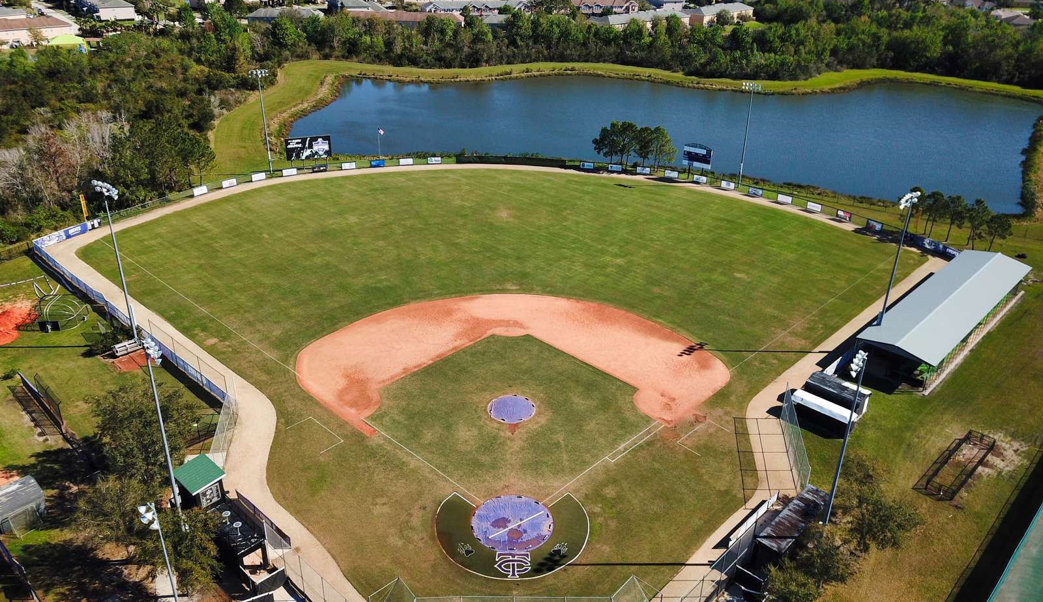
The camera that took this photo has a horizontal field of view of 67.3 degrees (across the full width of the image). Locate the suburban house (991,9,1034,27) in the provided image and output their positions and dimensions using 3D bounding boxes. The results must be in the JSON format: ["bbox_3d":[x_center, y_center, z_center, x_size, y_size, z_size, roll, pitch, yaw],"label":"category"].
[{"bbox_3d":[254.830,-145.520,406.410,18.000,7.500,17.000,25,35,38],"label":"suburban house"}]

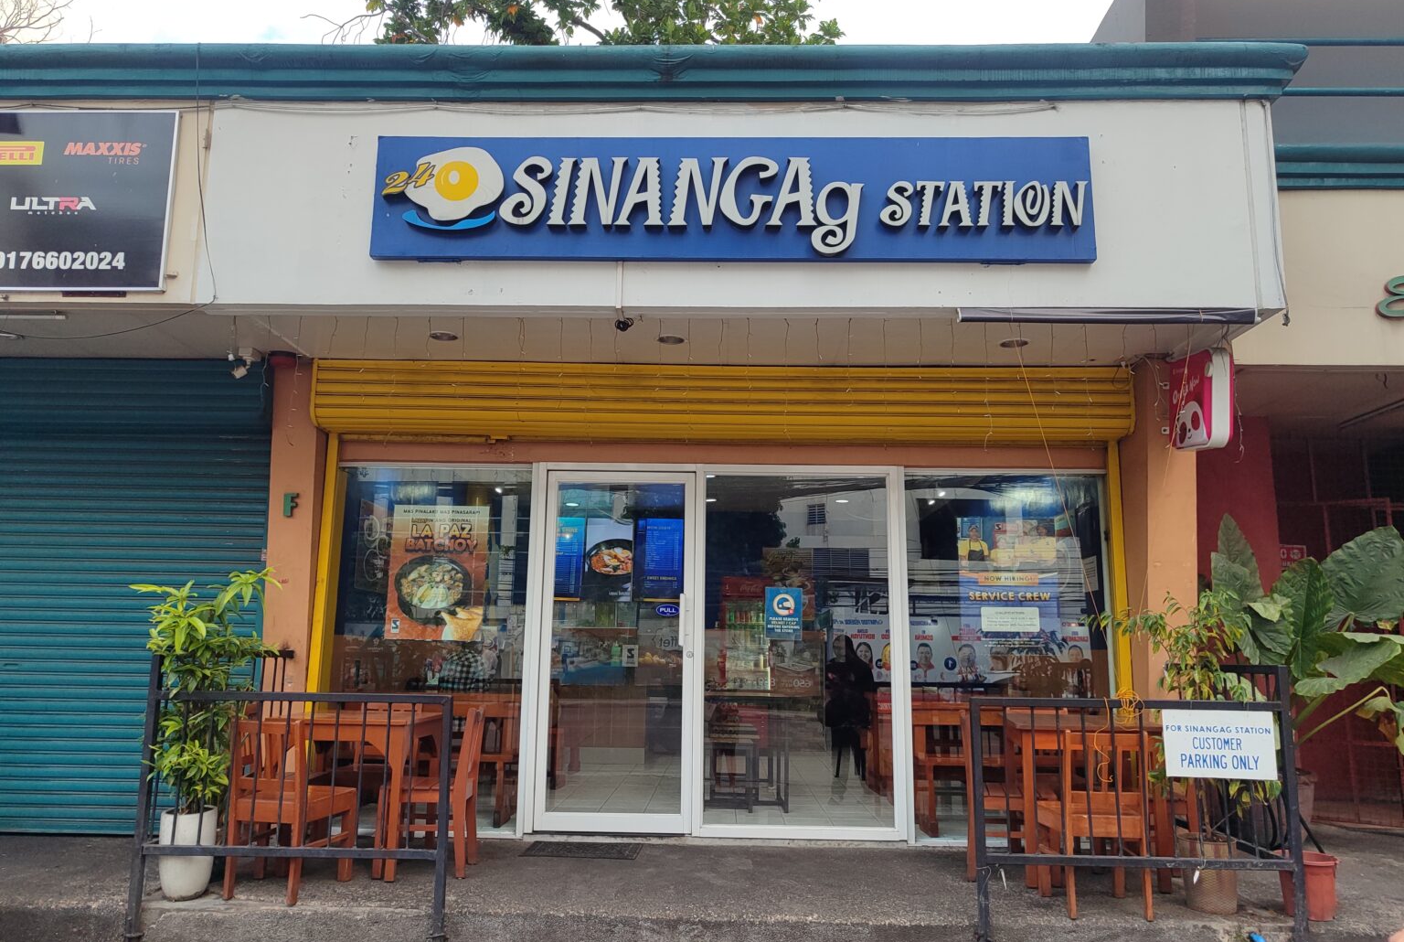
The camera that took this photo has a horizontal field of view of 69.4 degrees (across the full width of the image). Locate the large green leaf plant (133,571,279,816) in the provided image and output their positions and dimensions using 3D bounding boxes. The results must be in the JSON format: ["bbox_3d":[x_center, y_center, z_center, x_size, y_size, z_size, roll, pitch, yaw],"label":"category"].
[{"bbox_3d":[-2.351,1.019,4.705,0.656,1.115,0.561,1,-10,1],"label":"large green leaf plant"}]

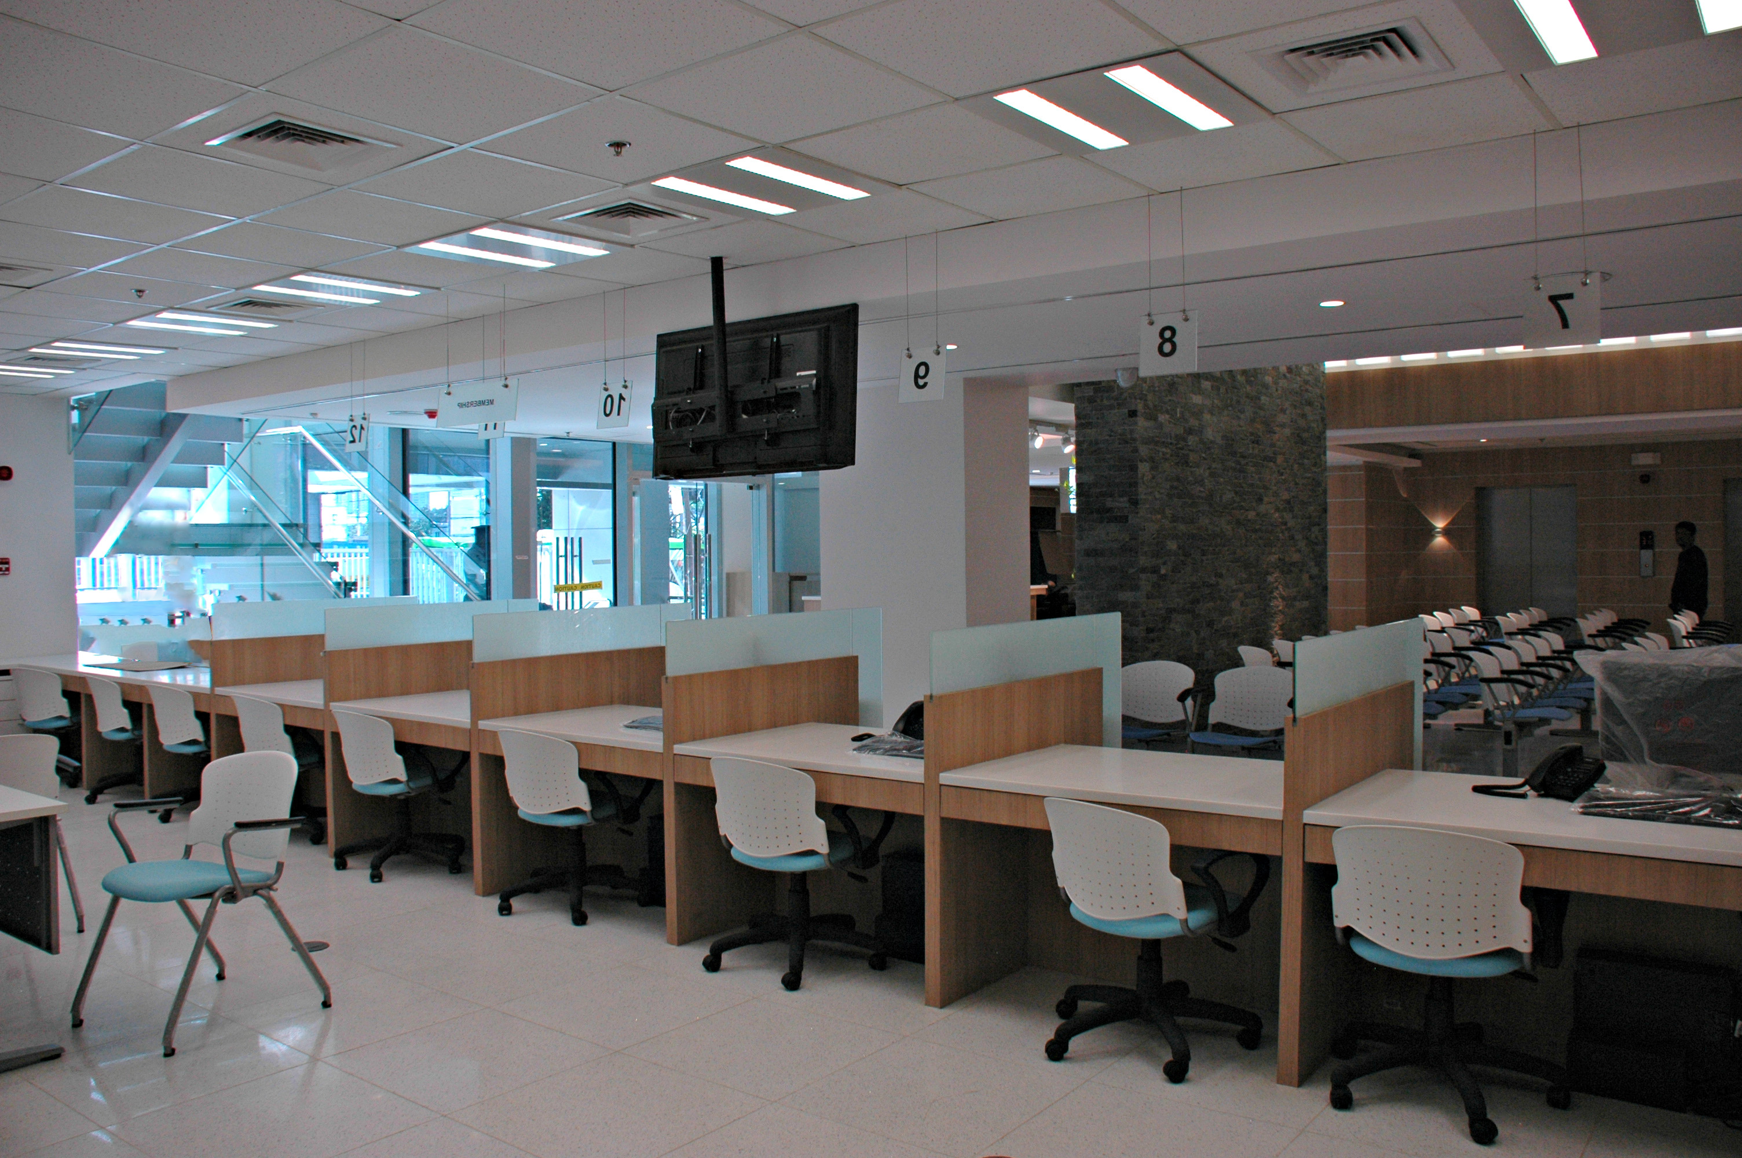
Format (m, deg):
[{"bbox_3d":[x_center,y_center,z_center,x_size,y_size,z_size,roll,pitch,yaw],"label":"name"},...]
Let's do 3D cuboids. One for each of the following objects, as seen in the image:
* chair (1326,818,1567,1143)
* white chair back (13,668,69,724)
[{"bbox_3d":[1.518,0.980,3.458,0.620,0.805,0.640,0,2,34],"label":"chair"},{"bbox_3d":[-5.458,0.770,8.618,0.480,0.370,0.150,0,2,22],"label":"white chair back"}]

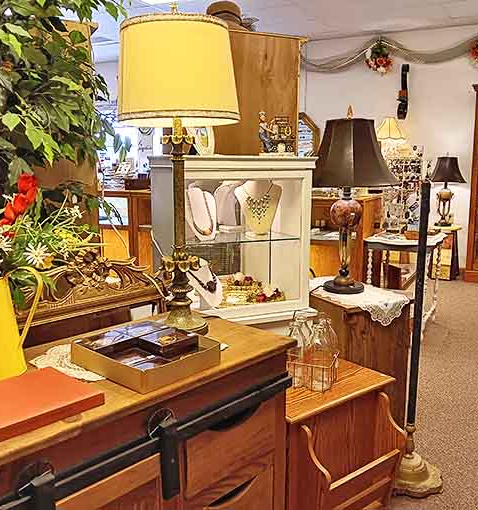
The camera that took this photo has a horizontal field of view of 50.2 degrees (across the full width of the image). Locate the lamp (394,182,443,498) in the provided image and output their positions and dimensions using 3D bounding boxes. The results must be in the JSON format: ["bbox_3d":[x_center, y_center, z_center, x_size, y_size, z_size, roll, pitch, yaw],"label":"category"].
[{"bbox_3d":[0.734,0.333,2.064,0.285,1.262,0.285,0,10,0],"label":"lamp"}]

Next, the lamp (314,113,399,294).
[{"bbox_3d":[0.465,-0.228,2.183,0.420,0.767,0.420,0,10,0],"label":"lamp"}]

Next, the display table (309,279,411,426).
[{"bbox_3d":[0.412,0.530,2.340,0.370,0.780,0.650,-5,11,-28],"label":"display table"}]

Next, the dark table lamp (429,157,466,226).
[{"bbox_3d":[2.310,-0.709,5.649,0.400,0.747,0.400,0,10,0],"label":"dark table lamp"}]

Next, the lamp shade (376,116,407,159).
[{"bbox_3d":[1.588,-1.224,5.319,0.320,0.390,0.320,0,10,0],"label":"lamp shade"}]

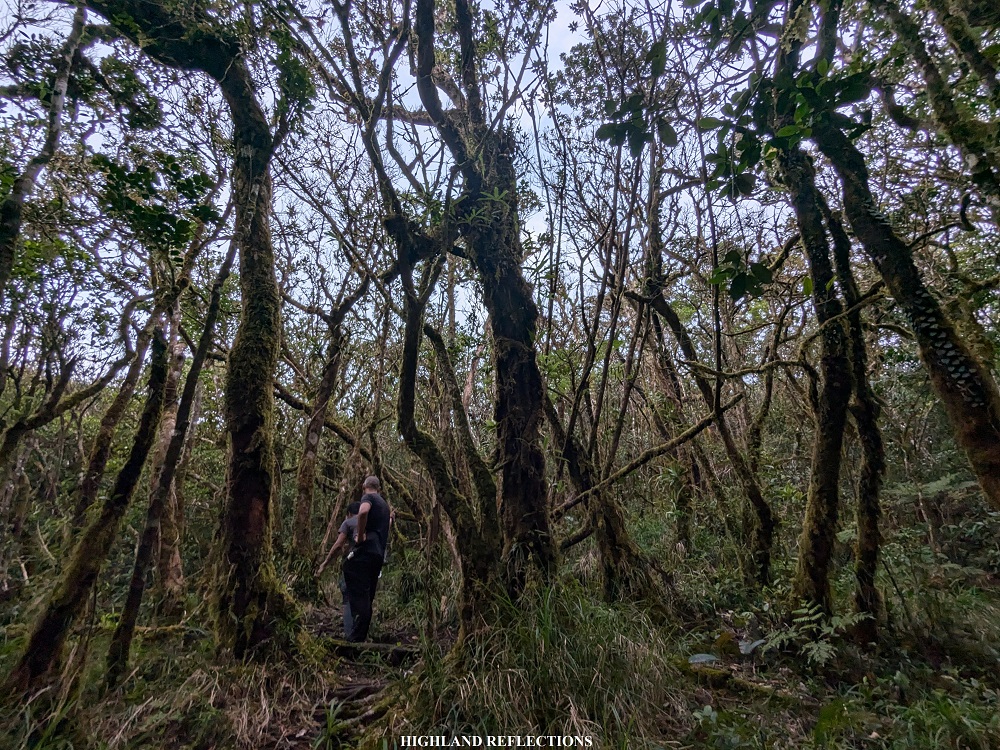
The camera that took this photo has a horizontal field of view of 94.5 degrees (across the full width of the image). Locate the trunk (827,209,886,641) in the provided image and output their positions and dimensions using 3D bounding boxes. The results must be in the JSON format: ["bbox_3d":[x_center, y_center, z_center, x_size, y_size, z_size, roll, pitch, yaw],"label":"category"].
[{"bbox_3d":[4.019,0.305,5.266,0.700,4.930,0.420,0,-13,0],"label":"trunk"}]

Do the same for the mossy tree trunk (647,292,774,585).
[{"bbox_3d":[3.311,0.840,7.298,1.500,4.590,0.600,0,-13,0],"label":"mossy tree trunk"}]

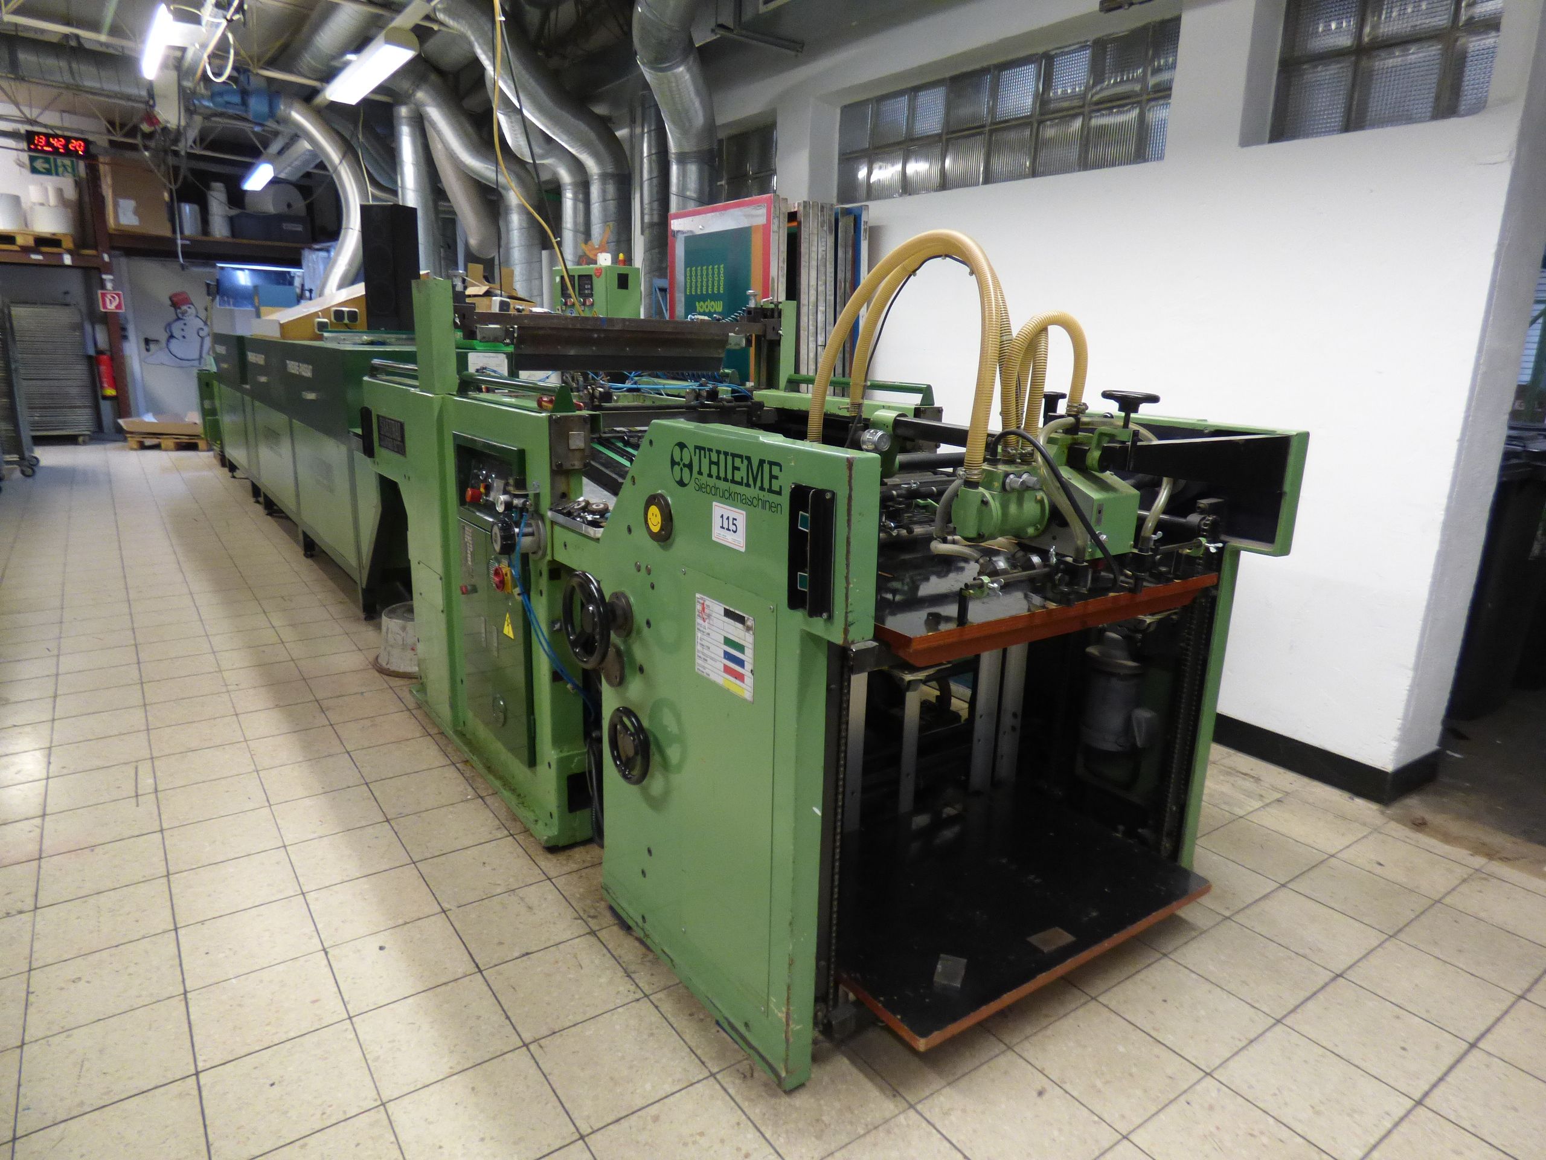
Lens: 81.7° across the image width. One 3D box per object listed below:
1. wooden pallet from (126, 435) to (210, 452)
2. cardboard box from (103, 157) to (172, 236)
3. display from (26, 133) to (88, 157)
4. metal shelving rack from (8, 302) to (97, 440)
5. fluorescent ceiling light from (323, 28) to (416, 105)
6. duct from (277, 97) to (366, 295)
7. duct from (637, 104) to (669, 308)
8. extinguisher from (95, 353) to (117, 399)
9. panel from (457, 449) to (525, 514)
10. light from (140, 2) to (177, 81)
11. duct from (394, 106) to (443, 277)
[{"bbox_3d":[-6.646,-1.587,9.984,0.800,0.144,1.100,-4,16,-22],"label":"wooden pallet"},{"bbox_3d":[-7.170,-4.311,10.163,0.580,0.790,0.500,-9,19,-35],"label":"cardboard box"},{"bbox_3d":[-7.088,-4.302,8.863,0.470,0.180,0.080,-9,19,-35],"label":"display"},{"bbox_3d":[-7.913,-2.259,9.766,0.800,1.470,0.800,-9,19,-35],"label":"metal shelving rack"},{"bbox_3d":[-2.332,-2.930,5.127,0.160,0.100,1.310,-9,19,-35],"label":"fluorescent ceiling light"},{"bbox_3d":[-3.390,-2.877,6.784,0.563,1.379,0.280,-9,19,-35],"label":"duct"},{"bbox_3d":[-0.778,-2.415,5.926,0.165,1.450,0.165,-9,19,-35],"label":"duct"},{"bbox_3d":[-7.521,-2.299,10.088,0.170,0.510,0.170,-9,19,-35],"label":"extinguisher"},{"bbox_3d":[-0.774,-0.268,2.500,0.100,0.220,0.450,-9,19,-35],"label":"panel"},{"bbox_3d":[-3.247,-2.831,4.693,0.130,0.080,1.310,-9,19,-35],"label":"light"},{"bbox_3d":[-2.000,-2.121,5.038,0.168,0.985,0.168,-13,20,-34],"label":"duct"}]

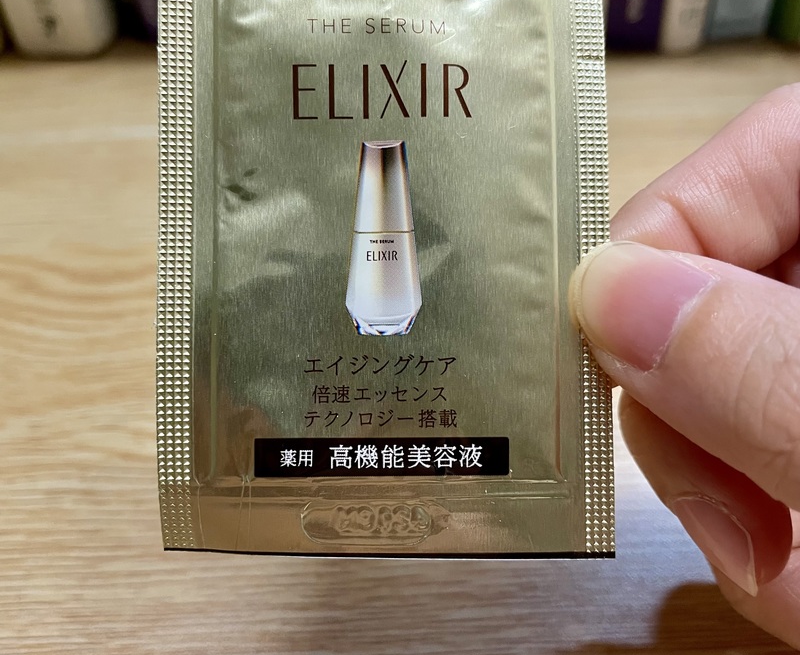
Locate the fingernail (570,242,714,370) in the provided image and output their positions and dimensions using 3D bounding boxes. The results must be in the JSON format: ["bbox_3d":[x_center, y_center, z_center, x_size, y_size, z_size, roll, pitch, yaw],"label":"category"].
[{"bbox_3d":[0.031,-0.003,0.103,0.015,0.005,0.014,28,89,28],"label":"fingernail"}]

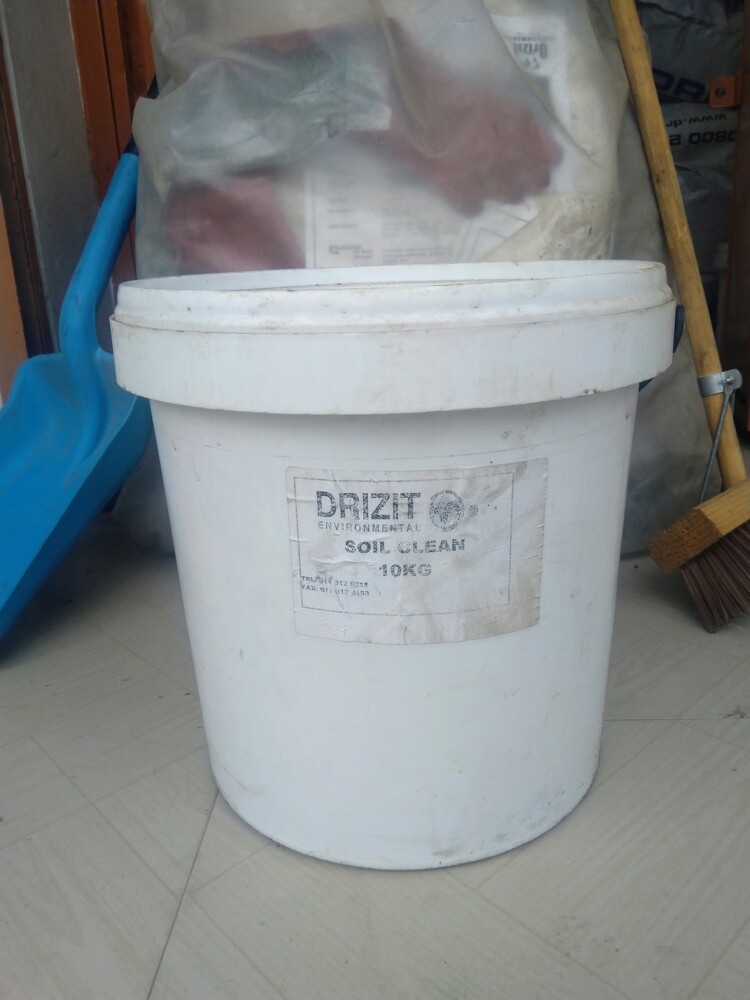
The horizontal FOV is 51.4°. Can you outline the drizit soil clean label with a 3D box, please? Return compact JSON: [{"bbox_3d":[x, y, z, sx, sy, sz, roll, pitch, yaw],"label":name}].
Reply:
[{"bbox_3d":[0.024,0.029,0.406,0.135,0.098,0.017,-2,21,-3],"label":"drizit soil clean label"}]

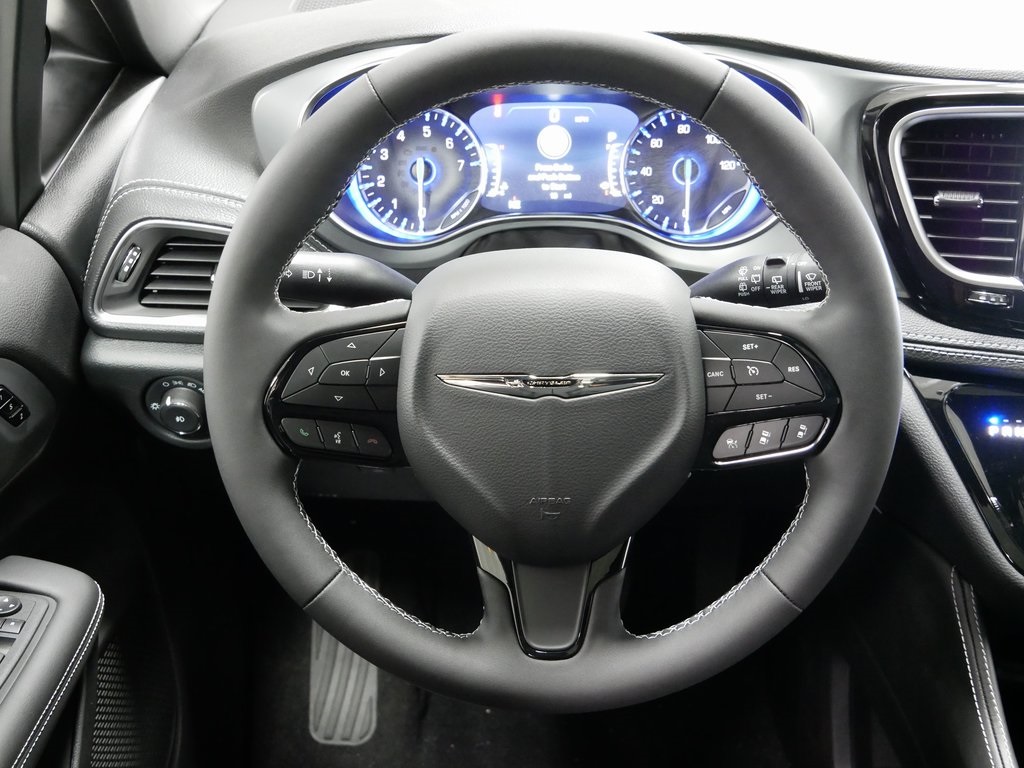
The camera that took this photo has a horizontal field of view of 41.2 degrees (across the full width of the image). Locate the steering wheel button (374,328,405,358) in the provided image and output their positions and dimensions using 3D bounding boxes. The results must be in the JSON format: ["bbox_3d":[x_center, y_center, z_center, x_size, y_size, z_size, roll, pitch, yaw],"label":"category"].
[{"bbox_3d":[-0.069,-0.022,0.770,0.022,0.018,0.007,0,-8,0],"label":"steering wheel button"}]

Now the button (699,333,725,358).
[{"bbox_3d":[0.111,-0.021,0.757,0.016,0.015,0.008,0,-11,4],"label":"button"}]

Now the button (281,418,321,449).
[{"bbox_3d":[-0.116,0.028,0.763,0.026,0.016,0.007,3,-8,0],"label":"button"}]

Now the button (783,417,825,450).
[{"bbox_3d":[0.161,0.027,0.756,0.026,0.017,0.007,-4,-8,-1],"label":"button"}]

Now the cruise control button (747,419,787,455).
[{"bbox_3d":[0.144,0.030,0.768,0.023,0.020,0.009,0,3,3],"label":"cruise control button"}]

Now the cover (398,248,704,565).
[{"bbox_3d":[0.023,0.013,0.778,0.176,0.180,0.055,0,3,0],"label":"cover"}]

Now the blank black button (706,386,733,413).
[{"bbox_3d":[0.115,0.010,0.758,0.019,0.017,0.007,0,-8,0],"label":"blank black button"}]

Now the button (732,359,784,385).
[{"bbox_3d":[0.138,-0.006,0.760,0.029,0.015,0.007,0,-8,0],"label":"button"}]

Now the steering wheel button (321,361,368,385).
[{"bbox_3d":[-0.095,-0.006,0.768,0.027,0.014,0.009,0,3,-3],"label":"steering wheel button"}]

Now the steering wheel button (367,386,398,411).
[{"bbox_3d":[-0.072,0.009,0.768,0.018,0.015,0.009,0,3,-3],"label":"steering wheel button"}]

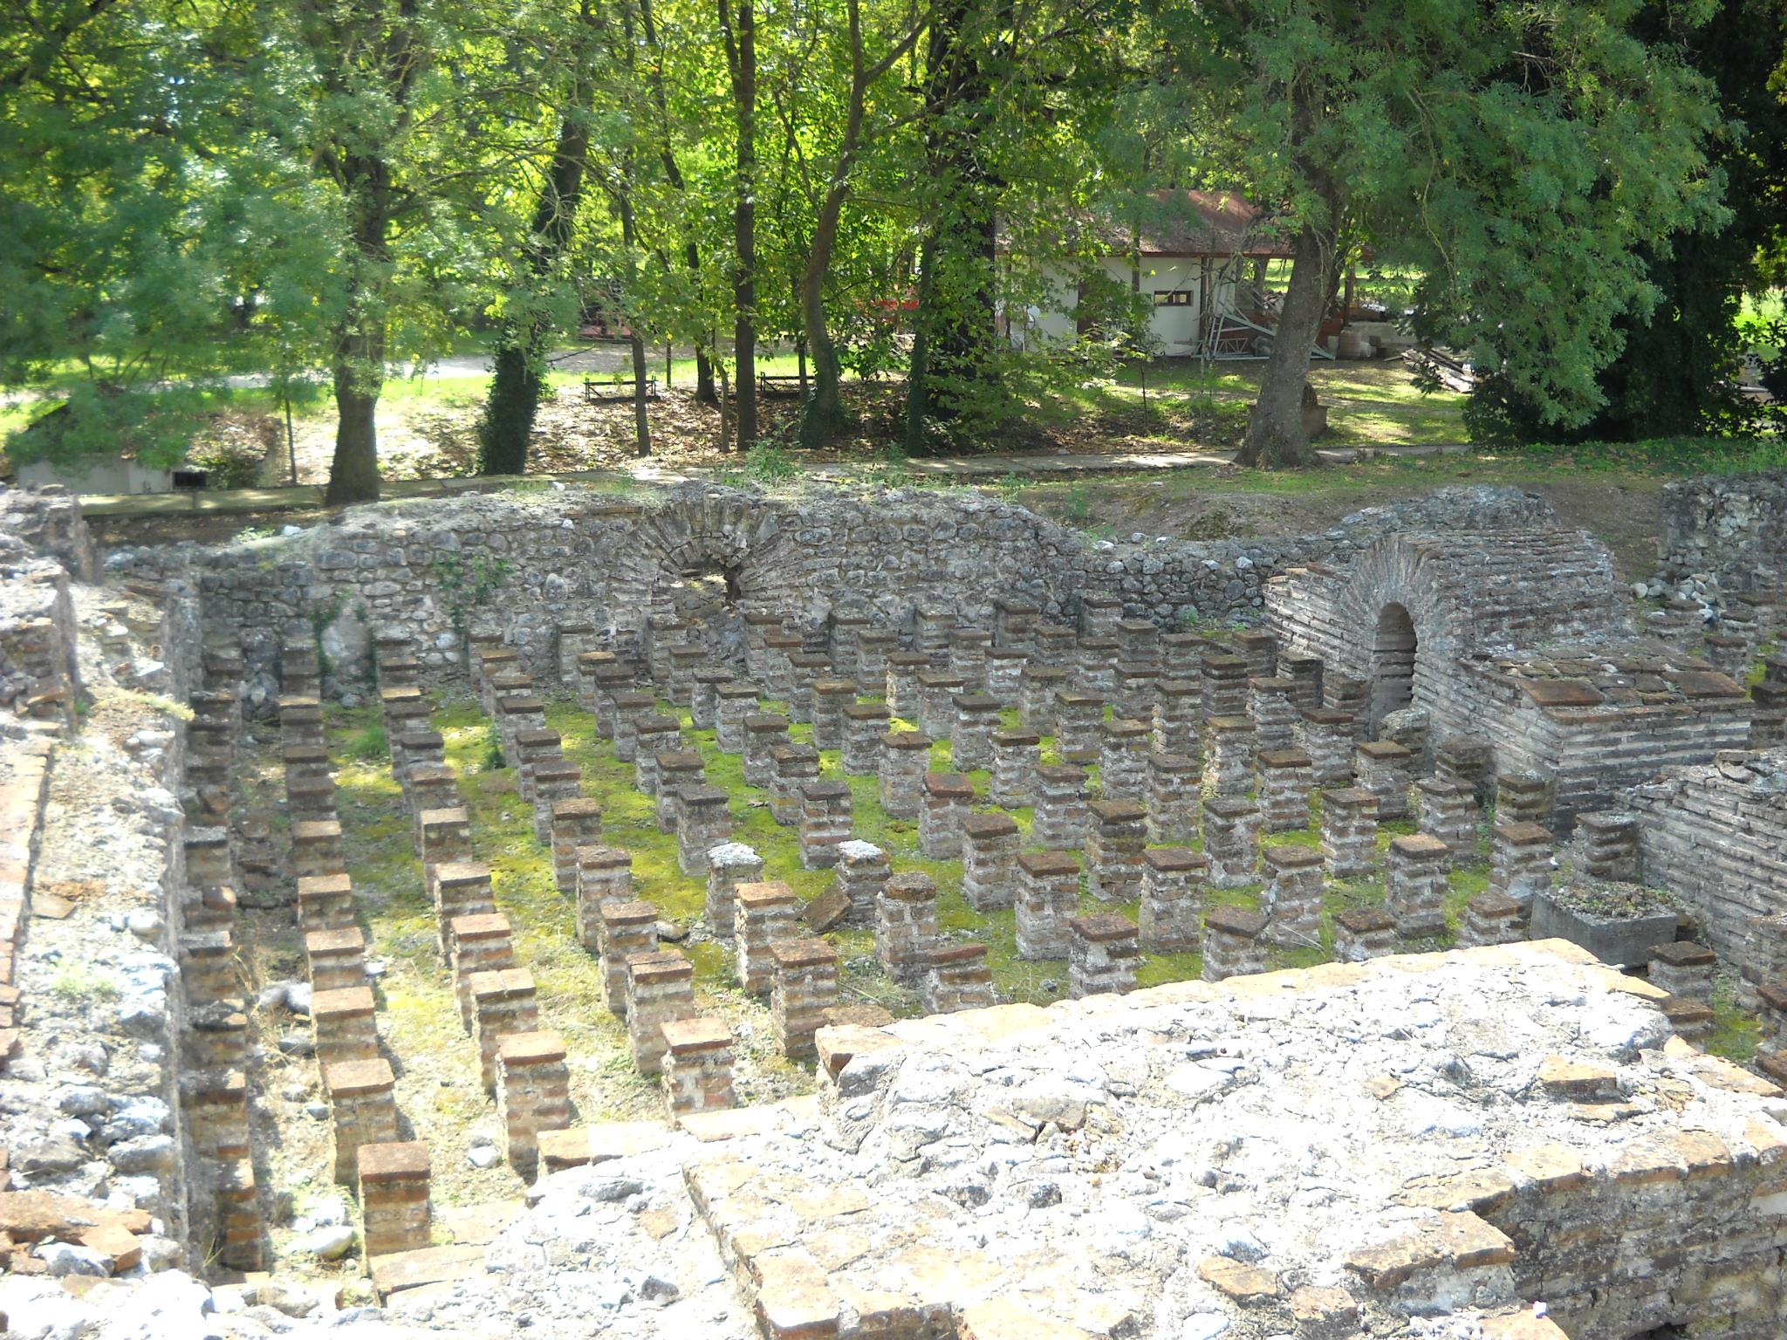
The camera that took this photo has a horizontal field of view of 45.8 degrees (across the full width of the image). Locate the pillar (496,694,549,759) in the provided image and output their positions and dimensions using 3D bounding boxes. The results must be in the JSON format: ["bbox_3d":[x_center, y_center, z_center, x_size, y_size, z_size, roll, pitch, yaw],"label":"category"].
[{"bbox_3d":[-3.346,0.590,19.123,0.331,0.563,0.331,-3,16,-17],"label":"pillar"}]

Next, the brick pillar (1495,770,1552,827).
[{"bbox_3d":[5.140,1.189,17.384,0.331,0.594,0.331,-3,16,-17],"label":"brick pillar"}]

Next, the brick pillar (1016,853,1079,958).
[{"bbox_3d":[0.953,1.446,13.010,0.297,0.550,0.297,-4,14,-17],"label":"brick pillar"}]

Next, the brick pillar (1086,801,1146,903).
[{"bbox_3d":[1.472,1.196,14.044,0.305,0.555,0.297,-5,14,-21],"label":"brick pillar"}]

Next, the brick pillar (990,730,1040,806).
[{"bbox_3d":[1.025,0.834,18.012,0.332,0.589,0.332,-5,16,-17],"label":"brick pillar"}]

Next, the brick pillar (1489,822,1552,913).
[{"bbox_3d":[4.645,1.465,15.678,0.319,0.590,0.319,-5,16,-17],"label":"brick pillar"}]

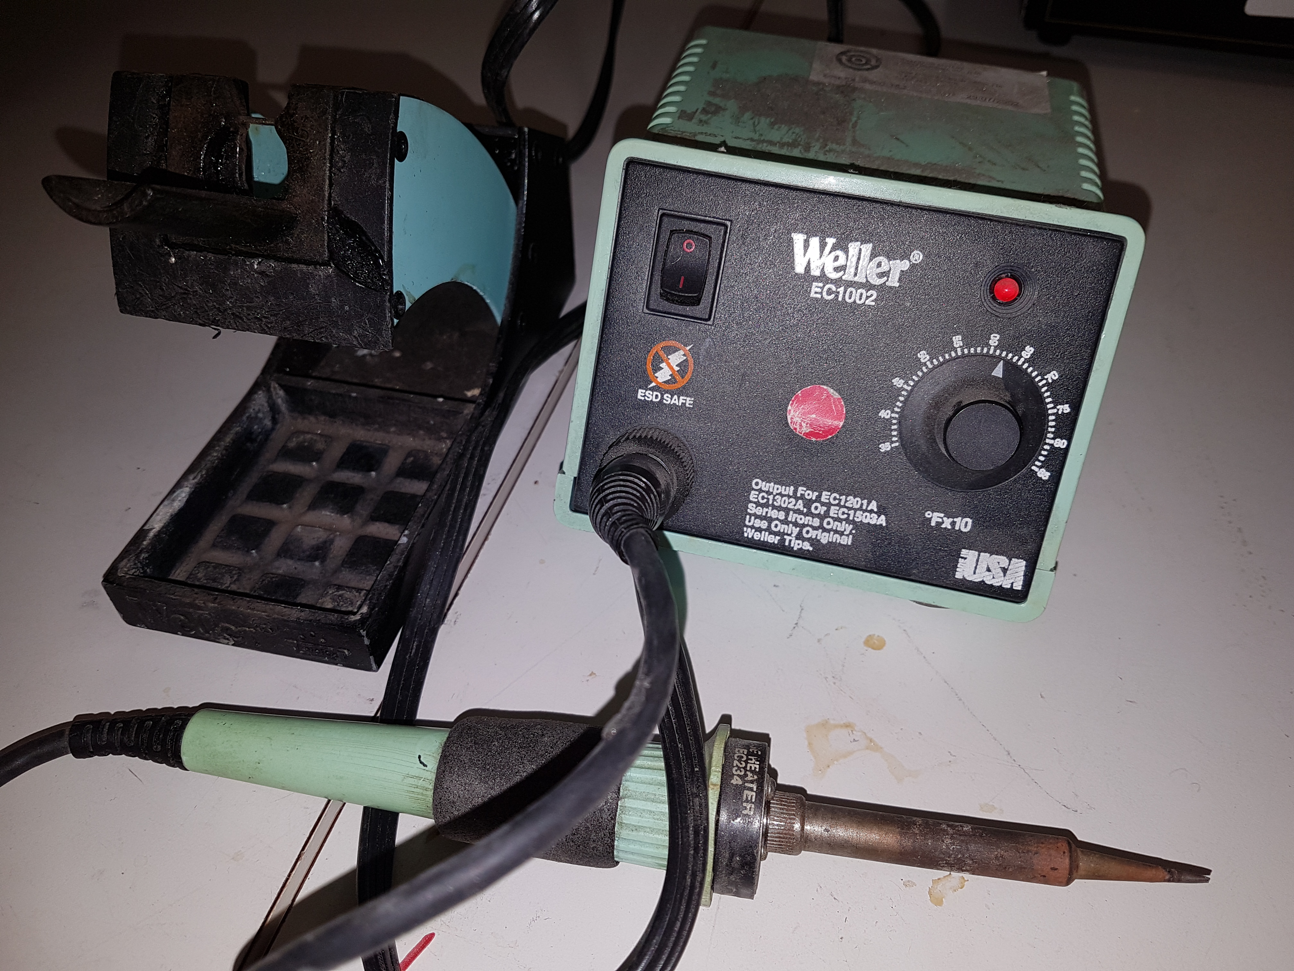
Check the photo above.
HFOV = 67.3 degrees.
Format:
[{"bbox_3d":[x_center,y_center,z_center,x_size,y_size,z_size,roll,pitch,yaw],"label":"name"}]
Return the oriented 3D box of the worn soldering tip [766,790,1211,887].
[{"bbox_3d":[0.058,0.062,0.166,0.076,0.011,0.011,6,45,0],"label":"worn soldering tip"}]

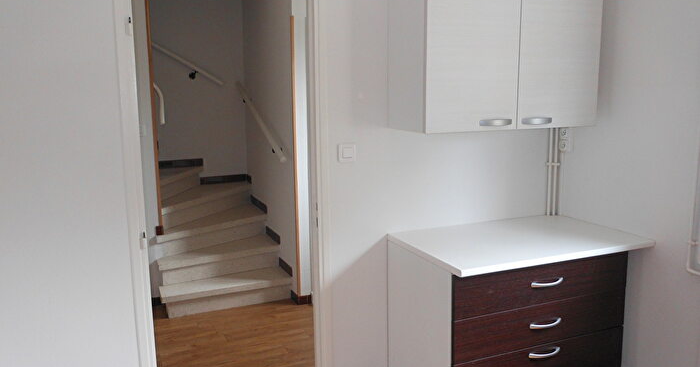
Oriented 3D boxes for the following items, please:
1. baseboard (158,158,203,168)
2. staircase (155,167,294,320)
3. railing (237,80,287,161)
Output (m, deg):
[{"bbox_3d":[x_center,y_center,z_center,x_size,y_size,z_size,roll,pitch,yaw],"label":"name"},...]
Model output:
[{"bbox_3d":[-1.700,-0.198,5.672,0.452,0.076,0.015,-4,9,-21],"label":"baseboard"},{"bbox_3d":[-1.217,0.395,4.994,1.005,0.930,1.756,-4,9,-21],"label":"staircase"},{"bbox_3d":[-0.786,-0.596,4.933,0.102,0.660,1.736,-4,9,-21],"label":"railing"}]

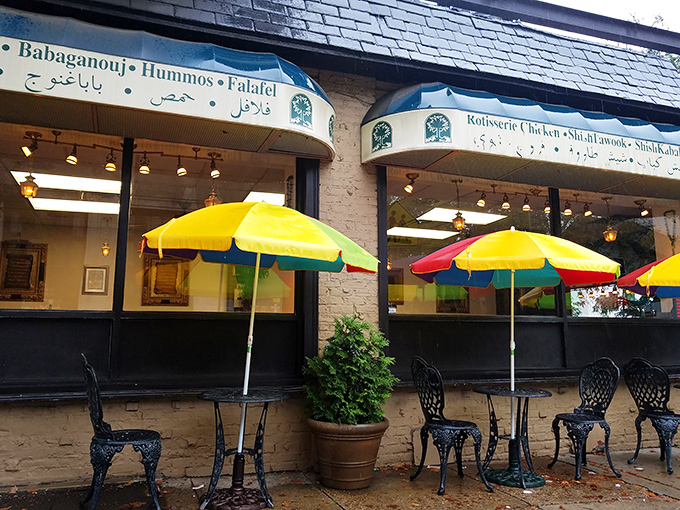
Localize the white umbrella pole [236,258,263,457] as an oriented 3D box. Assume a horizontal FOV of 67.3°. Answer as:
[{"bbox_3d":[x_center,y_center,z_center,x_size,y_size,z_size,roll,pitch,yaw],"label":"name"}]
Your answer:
[{"bbox_3d":[-0.598,0.594,3.409,0.033,1.423,0.033,6,-5,-15],"label":"white umbrella pole"}]

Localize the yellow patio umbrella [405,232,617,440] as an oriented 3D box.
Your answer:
[{"bbox_3d":[1.333,0.595,3.959,1.573,1.623,1.573,4,-7,-16],"label":"yellow patio umbrella"}]

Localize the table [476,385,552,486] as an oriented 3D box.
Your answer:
[{"bbox_3d":[1.306,1.348,3.864,0.600,0.642,0.600,3,-10,-16],"label":"table"}]

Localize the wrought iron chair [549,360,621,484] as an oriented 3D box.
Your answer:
[{"bbox_3d":[1.933,1.259,4.060,0.512,0.880,0.419,3,-10,-16],"label":"wrought iron chair"}]

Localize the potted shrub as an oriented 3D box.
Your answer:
[{"bbox_3d":[0.054,1.044,3.828,0.693,1.232,0.683,0,-9,0],"label":"potted shrub"}]

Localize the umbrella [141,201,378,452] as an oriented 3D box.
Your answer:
[{"bbox_3d":[-0.587,0.469,3.420,1.584,1.676,1.584,6,-5,-15],"label":"umbrella"}]

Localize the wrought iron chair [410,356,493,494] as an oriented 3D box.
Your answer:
[{"bbox_3d":[0.768,1.196,3.697,0.512,0.890,0.419,3,-10,-16],"label":"wrought iron chair"}]

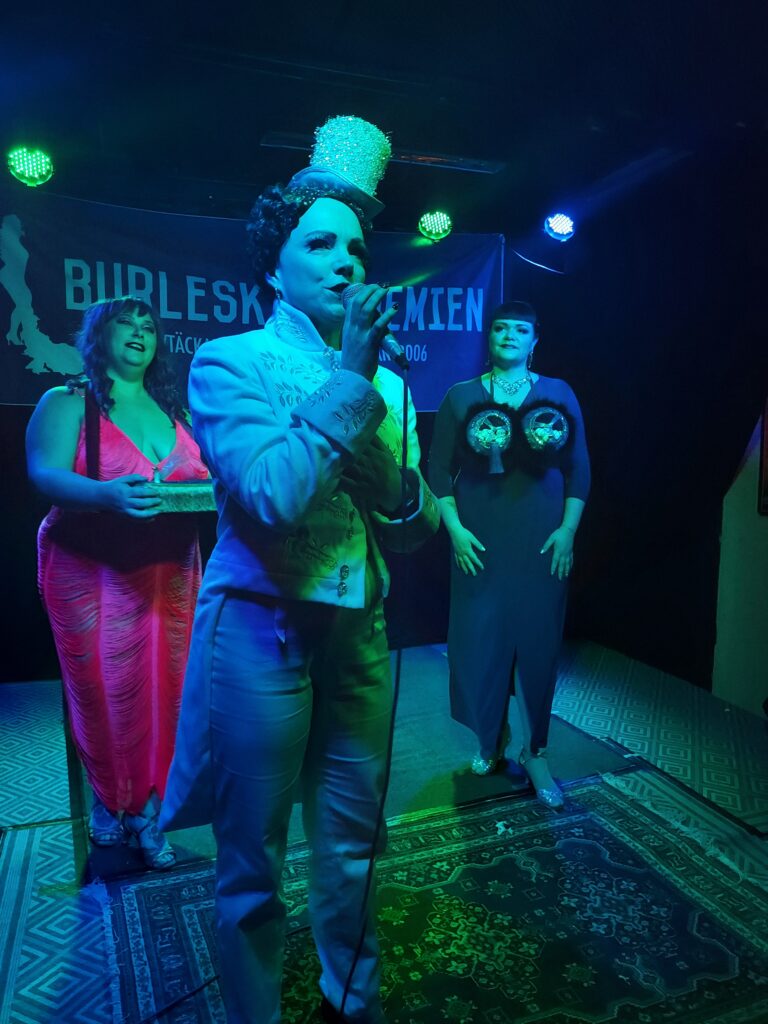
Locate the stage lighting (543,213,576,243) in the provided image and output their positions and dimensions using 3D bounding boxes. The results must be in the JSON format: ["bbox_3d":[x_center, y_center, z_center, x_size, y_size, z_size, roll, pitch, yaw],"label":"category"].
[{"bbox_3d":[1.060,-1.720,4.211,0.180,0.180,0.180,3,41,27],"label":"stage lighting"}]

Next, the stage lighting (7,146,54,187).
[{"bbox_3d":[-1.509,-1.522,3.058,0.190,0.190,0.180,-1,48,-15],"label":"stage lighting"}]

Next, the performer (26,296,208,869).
[{"bbox_3d":[-0.735,0.211,2.107,0.670,1.665,0.500,-3,7,-31],"label":"performer"}]

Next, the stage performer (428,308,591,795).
[{"bbox_3d":[0.466,0.131,2.567,0.600,1.740,0.460,1,6,2],"label":"stage performer"}]

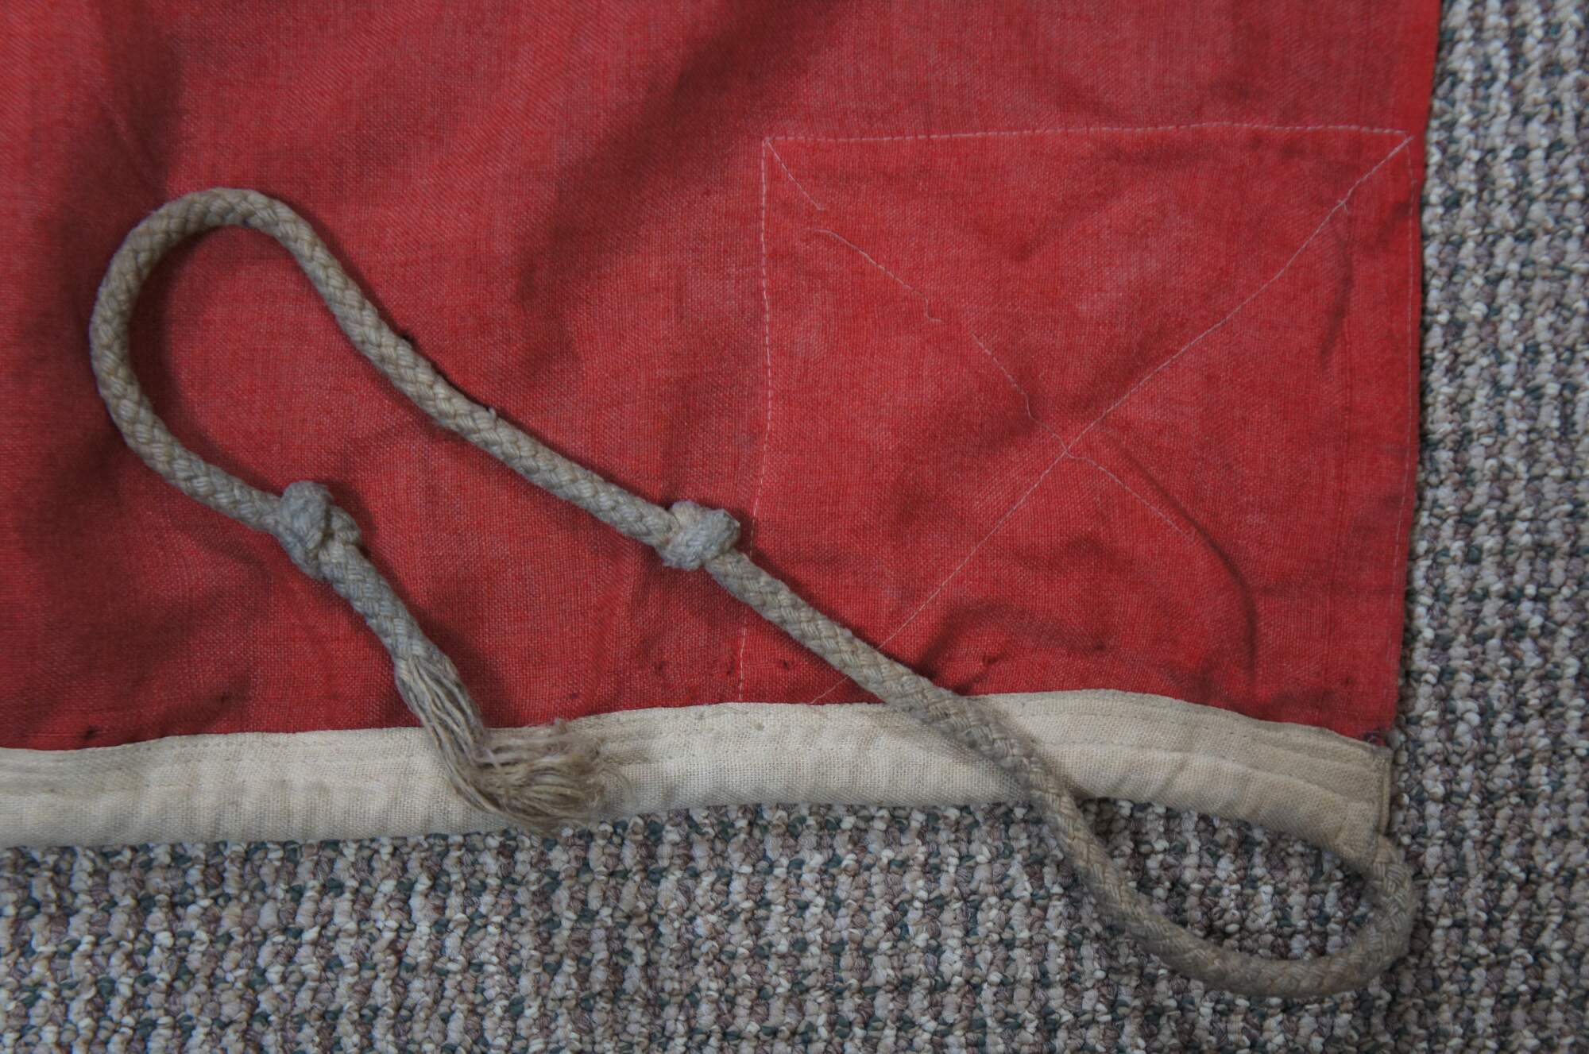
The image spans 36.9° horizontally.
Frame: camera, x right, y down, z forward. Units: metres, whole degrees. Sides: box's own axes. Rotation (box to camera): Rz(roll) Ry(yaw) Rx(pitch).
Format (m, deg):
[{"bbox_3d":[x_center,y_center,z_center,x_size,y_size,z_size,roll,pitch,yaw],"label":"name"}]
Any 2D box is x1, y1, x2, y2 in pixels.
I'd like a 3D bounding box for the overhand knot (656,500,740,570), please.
[{"bbox_3d":[-0.020,0.002,0.490,0.016,0.013,0.015,25,83,1],"label":"overhand knot"}]

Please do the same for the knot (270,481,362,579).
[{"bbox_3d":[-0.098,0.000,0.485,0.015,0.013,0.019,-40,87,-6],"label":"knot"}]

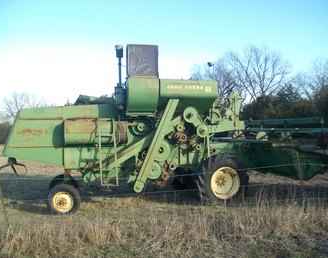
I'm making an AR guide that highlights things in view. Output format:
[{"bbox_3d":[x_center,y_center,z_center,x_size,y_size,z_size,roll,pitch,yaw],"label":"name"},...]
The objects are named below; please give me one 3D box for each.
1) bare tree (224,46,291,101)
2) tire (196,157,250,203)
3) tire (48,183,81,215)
[{"bbox_3d":[11.093,-3.756,42.000,7.600,11.800,7.200,0,0,0],"label":"bare tree"},{"bbox_3d":[1.426,1.305,8.650,1.300,1.300,0.400,0,0,-15],"label":"tire"},{"bbox_3d":[-2.166,1.555,7.750,0.720,0.720,0.200,0,0,-15],"label":"tire"}]

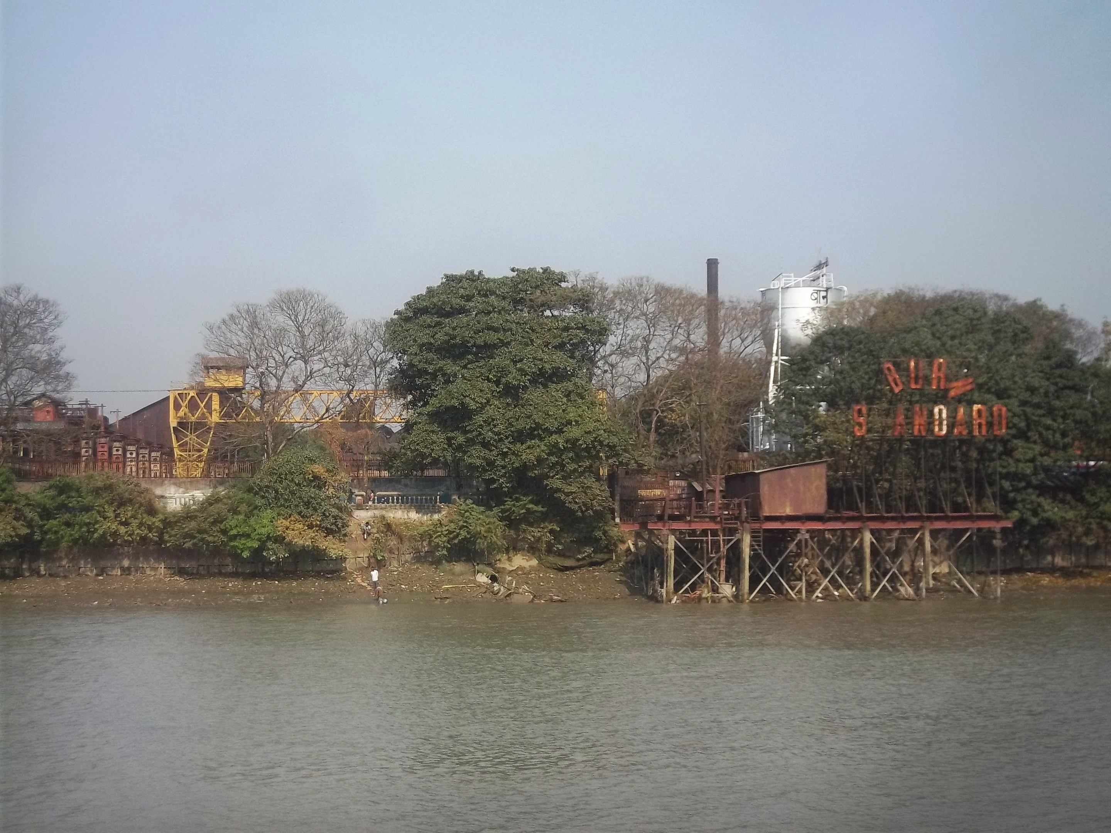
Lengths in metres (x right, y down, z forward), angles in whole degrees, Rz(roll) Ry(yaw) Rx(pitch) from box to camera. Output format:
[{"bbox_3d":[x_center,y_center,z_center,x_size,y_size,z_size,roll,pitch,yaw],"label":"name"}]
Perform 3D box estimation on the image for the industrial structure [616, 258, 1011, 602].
[{"bbox_3d":[15.151,0.789,145.000,22.800,20.200,9.500,0,-2,-6],"label":"industrial structure"}]

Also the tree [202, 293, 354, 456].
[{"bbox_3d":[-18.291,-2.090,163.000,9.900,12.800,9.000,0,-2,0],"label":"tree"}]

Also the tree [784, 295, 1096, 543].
[{"bbox_3d":[24.042,0.243,154.000,20.300,15.300,14.000,0,-2,0],"label":"tree"}]

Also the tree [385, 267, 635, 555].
[{"bbox_3d":[-2.747,-0.340,149.000,15.000,17.300,13.000,0,-2,0],"label":"tree"}]

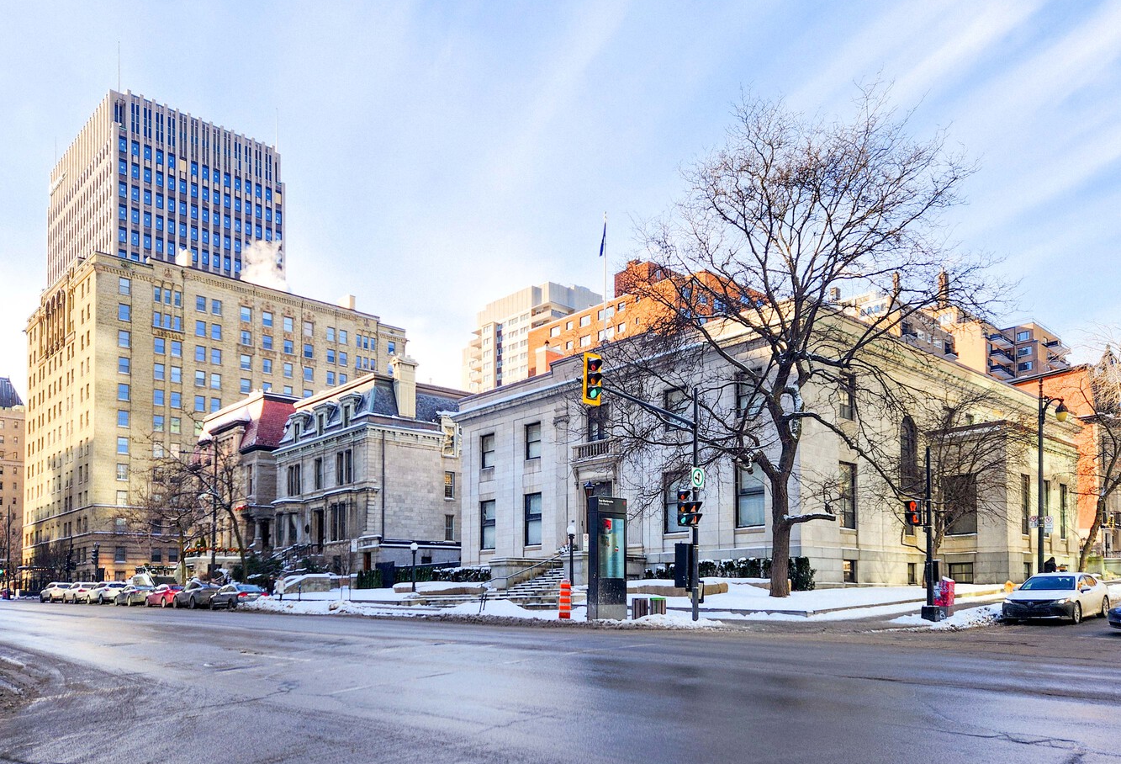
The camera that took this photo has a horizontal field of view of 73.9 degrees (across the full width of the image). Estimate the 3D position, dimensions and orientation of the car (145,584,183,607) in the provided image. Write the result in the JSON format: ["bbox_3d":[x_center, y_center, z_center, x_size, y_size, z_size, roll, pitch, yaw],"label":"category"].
[{"bbox_3d":[-29.046,15.700,54.600,4.400,1.470,1.780,-10,-15,41],"label":"car"}]

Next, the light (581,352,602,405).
[{"bbox_3d":[0.841,-0.069,19.600,0.400,1.280,0.600,-8,-11,43],"label":"light"}]

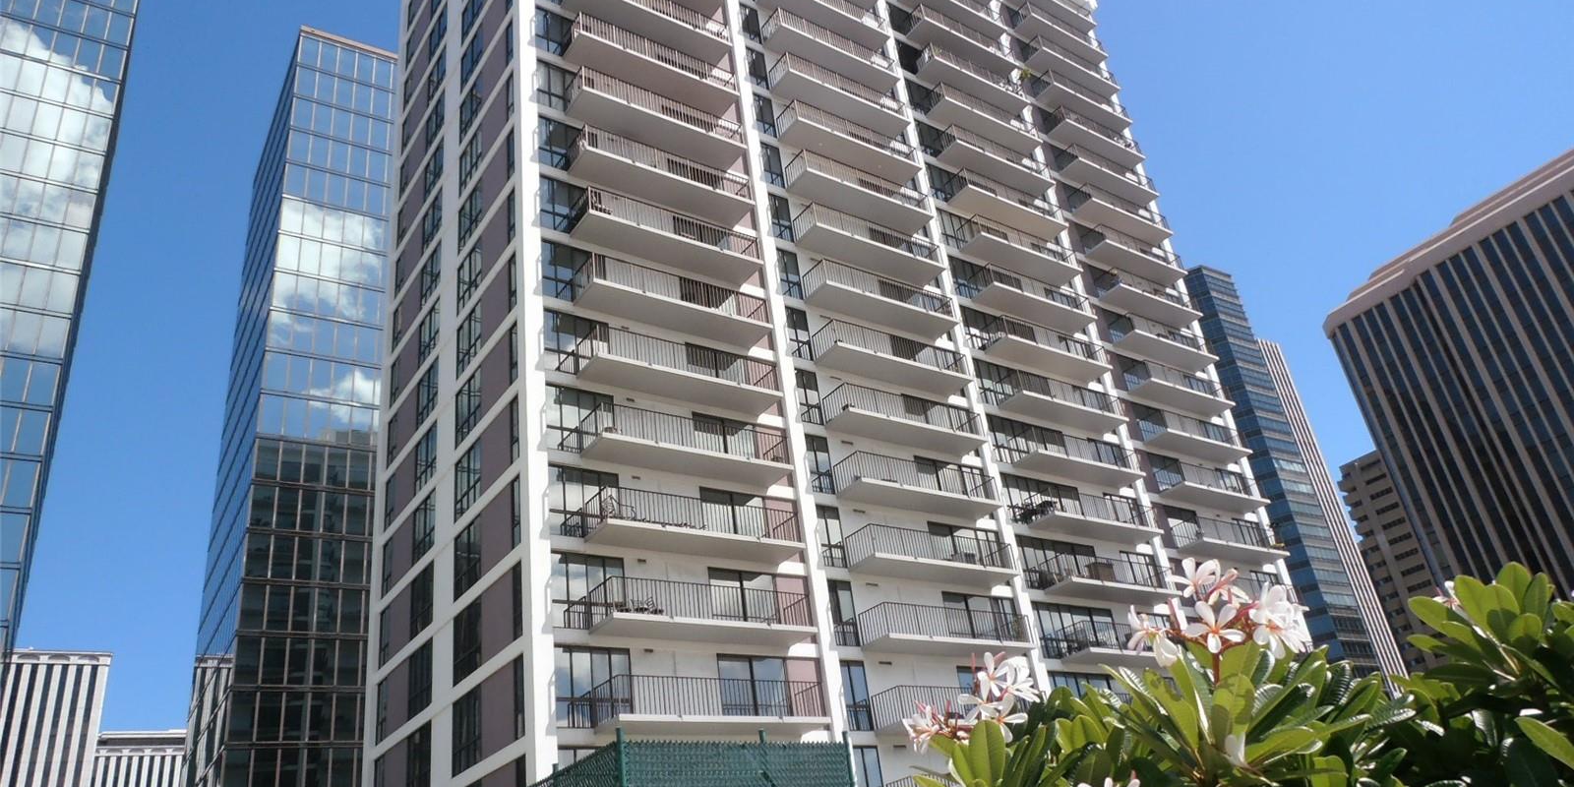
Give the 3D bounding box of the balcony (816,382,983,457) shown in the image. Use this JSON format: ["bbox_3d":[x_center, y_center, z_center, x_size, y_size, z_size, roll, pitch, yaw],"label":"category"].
[{"bbox_3d":[4.569,1.114,41.709,6.884,1.238,1.485,12,-34,-34],"label":"balcony"}]

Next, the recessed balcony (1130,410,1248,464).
[{"bbox_3d":[20.164,2.200,53.740,6.872,1.185,1.434,12,-34,-34],"label":"recessed balcony"}]

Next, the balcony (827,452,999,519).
[{"bbox_3d":[4.922,3.519,40.424,6.884,1.238,1.485,12,-34,-34],"label":"balcony"}]

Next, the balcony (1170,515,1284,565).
[{"bbox_3d":[20.866,6.967,51.215,6.872,1.185,1.434,12,-34,-34],"label":"balcony"}]

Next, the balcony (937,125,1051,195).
[{"bbox_3d":[10.324,-11.362,53.938,6.829,1.191,1.408,12,-34,-34],"label":"balcony"}]

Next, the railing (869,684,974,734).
[{"bbox_3d":[5.955,10.681,36.622,6.884,1.086,1.430,12,-34,-34],"label":"railing"}]

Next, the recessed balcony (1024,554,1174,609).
[{"bbox_3d":[13.215,7.653,44.452,6.965,1.205,1.611,12,-34,-34],"label":"recessed balcony"}]

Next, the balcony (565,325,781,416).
[{"bbox_3d":[-3.363,-0.686,35.515,6.835,1.191,1.408,12,-34,-34],"label":"balcony"}]

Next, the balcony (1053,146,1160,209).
[{"bbox_3d":[18.170,-12.172,61.772,6.891,1.238,1.485,12,-34,-34],"label":"balcony"}]

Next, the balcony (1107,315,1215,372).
[{"bbox_3d":[19.582,-2.550,56.630,6.891,1.238,1.485,12,-34,-34],"label":"balcony"}]

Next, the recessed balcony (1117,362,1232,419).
[{"bbox_3d":[19.800,-0.127,55.074,7.018,1.205,1.611,12,-34,-34],"label":"recessed balcony"}]

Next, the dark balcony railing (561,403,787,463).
[{"bbox_3d":[-3.083,1.653,34.667,6.748,1.058,1.395,12,-34,-34],"label":"dark balcony railing"}]

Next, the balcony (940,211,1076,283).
[{"bbox_3d":[11.267,-6.754,52.547,6.978,1.192,1.467,12,-34,-34],"label":"balcony"}]

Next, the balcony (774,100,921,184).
[{"bbox_3d":[2.805,-10.913,48.137,6.884,1.238,1.485,12,-34,-34],"label":"balcony"}]

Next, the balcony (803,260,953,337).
[{"bbox_3d":[3.863,-3.694,43.943,6.940,1.185,1.434,12,-34,-34],"label":"balcony"}]

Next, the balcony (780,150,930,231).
[{"bbox_3d":[3.186,-8.534,46.998,6.976,1.192,1.467,12,-34,-34],"label":"balcony"}]

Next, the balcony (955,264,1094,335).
[{"bbox_3d":[11.451,-4.286,50.829,6.965,1.205,1.611,12,-34,-34],"label":"balcony"}]

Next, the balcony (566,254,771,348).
[{"bbox_3d":[-3.711,-3.046,36.781,6.835,1.191,1.408,12,-34,-34],"label":"balcony"}]

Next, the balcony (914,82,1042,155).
[{"bbox_3d":[10.171,-13.955,56.275,6.900,1.238,1.485,12,-34,-34],"label":"balcony"}]

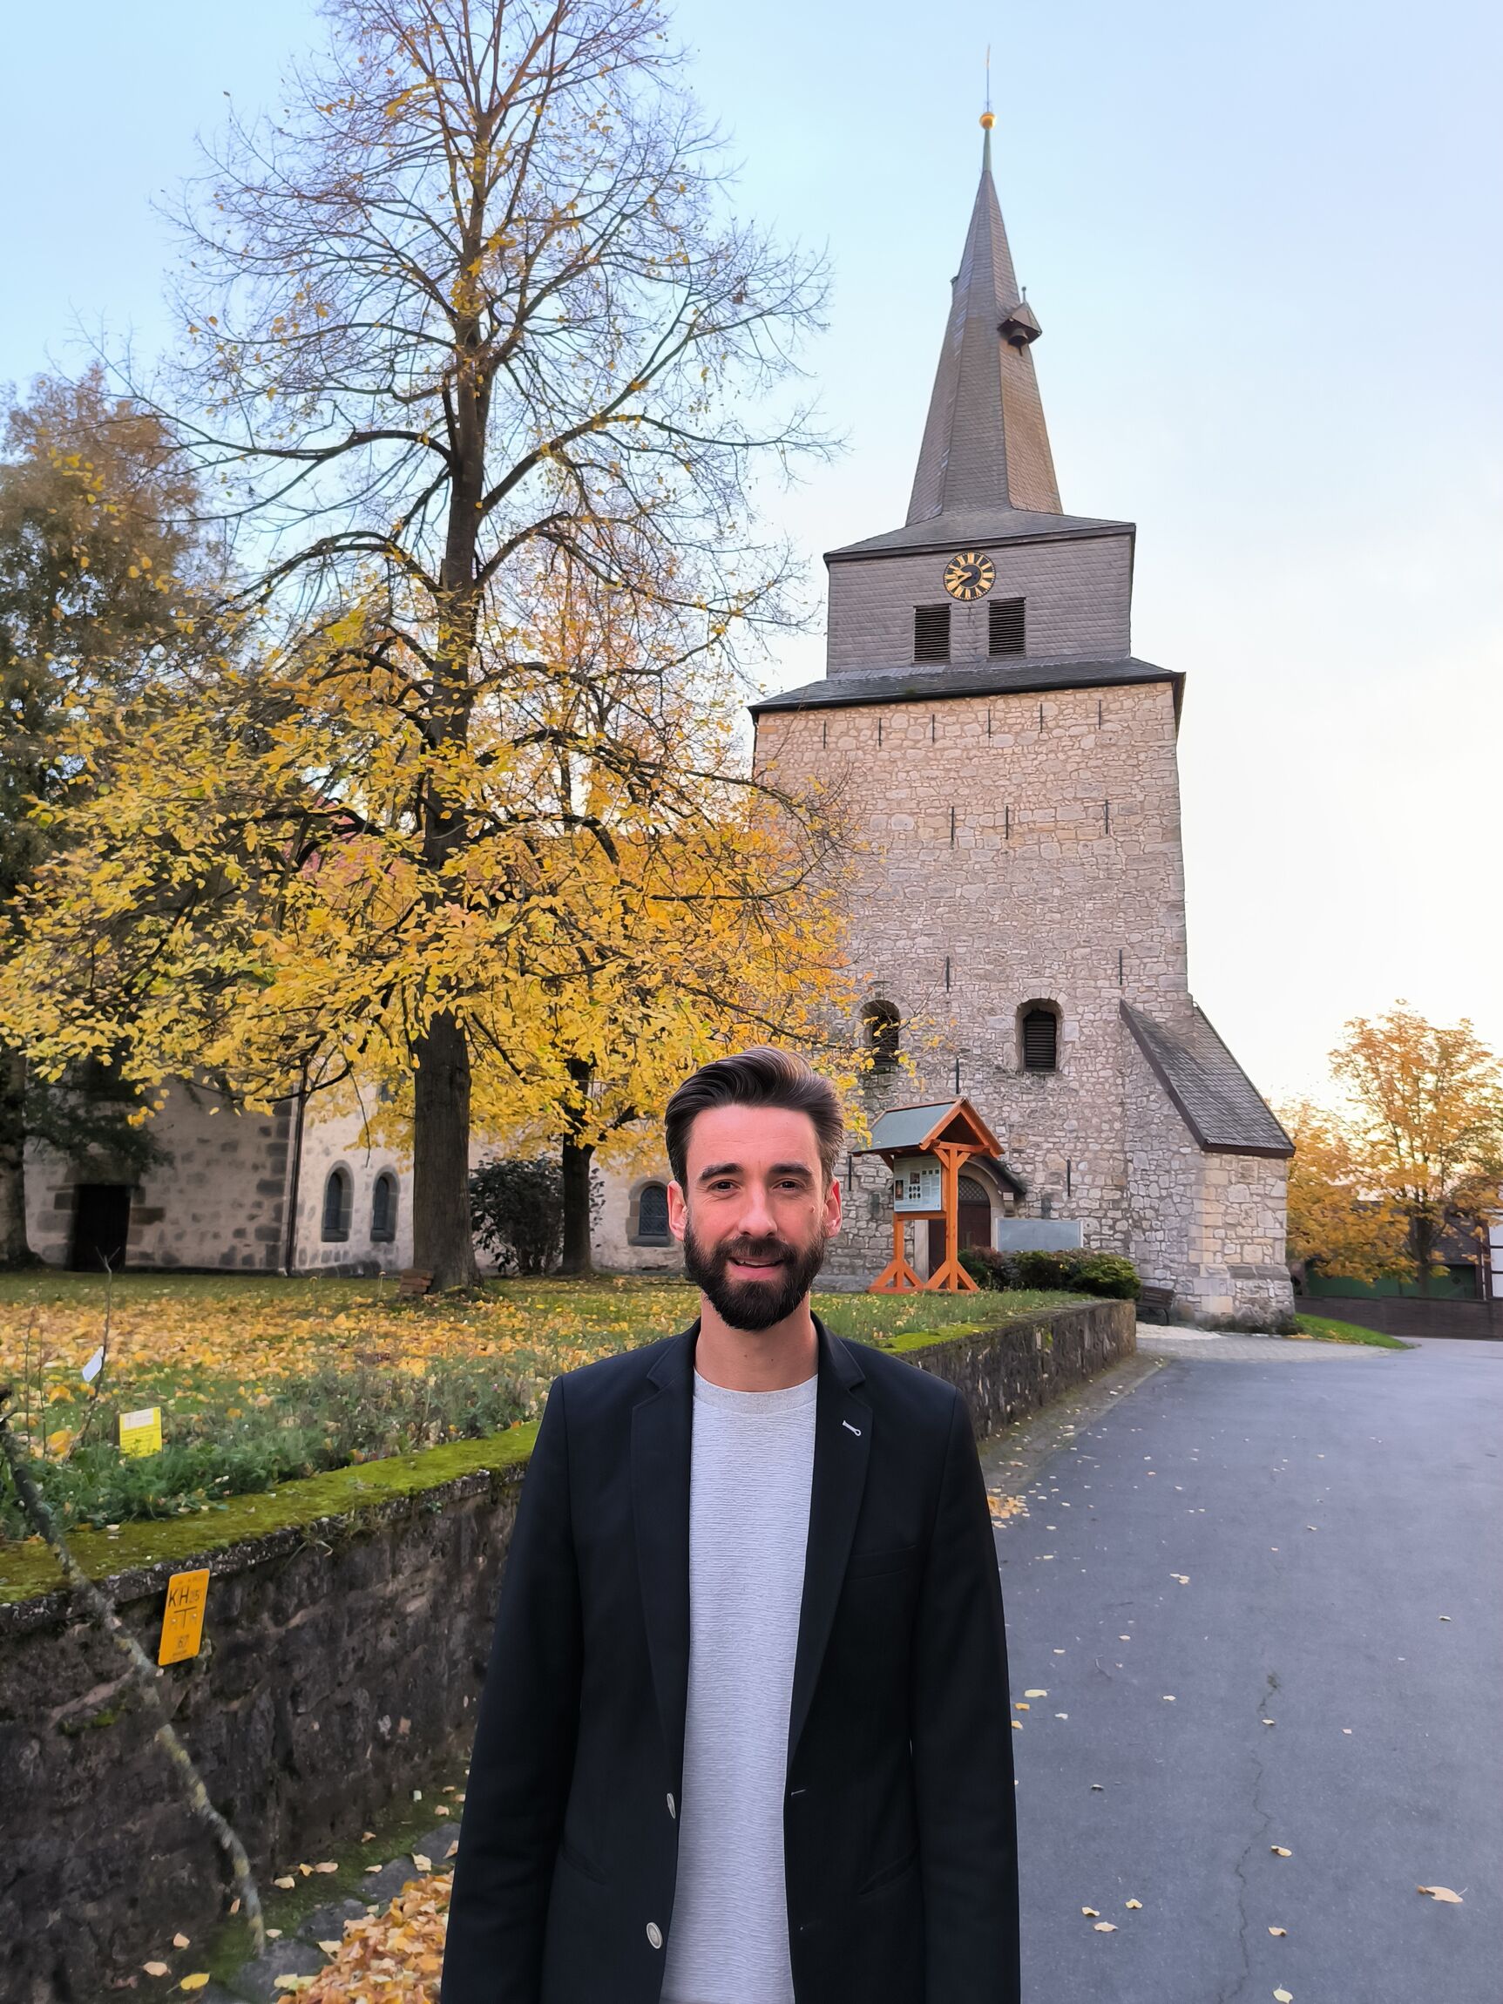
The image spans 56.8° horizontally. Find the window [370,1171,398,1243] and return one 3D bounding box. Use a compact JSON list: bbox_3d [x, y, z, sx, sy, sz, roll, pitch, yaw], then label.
[{"bbox_3d":[-8.699,4.792,32.482,0.300,1.691,1.125,-1,-11,15],"label":"window"}]

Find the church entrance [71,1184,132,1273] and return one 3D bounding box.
[{"bbox_3d":[-13.953,4.916,30.063,1.440,1.909,0.300,-1,-11,15],"label":"church entrance"}]

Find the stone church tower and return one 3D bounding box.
[{"bbox_3d":[7.255,-9.519,38.180,12.500,35.100,11.600,-1,-11,15],"label":"stone church tower"}]

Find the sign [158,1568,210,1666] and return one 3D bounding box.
[{"bbox_3d":[-1.381,1.499,3.389,0.010,0.200,0.140,-2,-14,19],"label":"sign"}]

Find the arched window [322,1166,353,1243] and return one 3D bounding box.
[{"bbox_3d":[-9.218,4.453,30.538,0.300,1.657,1.108,-1,-11,15],"label":"arched window"}]

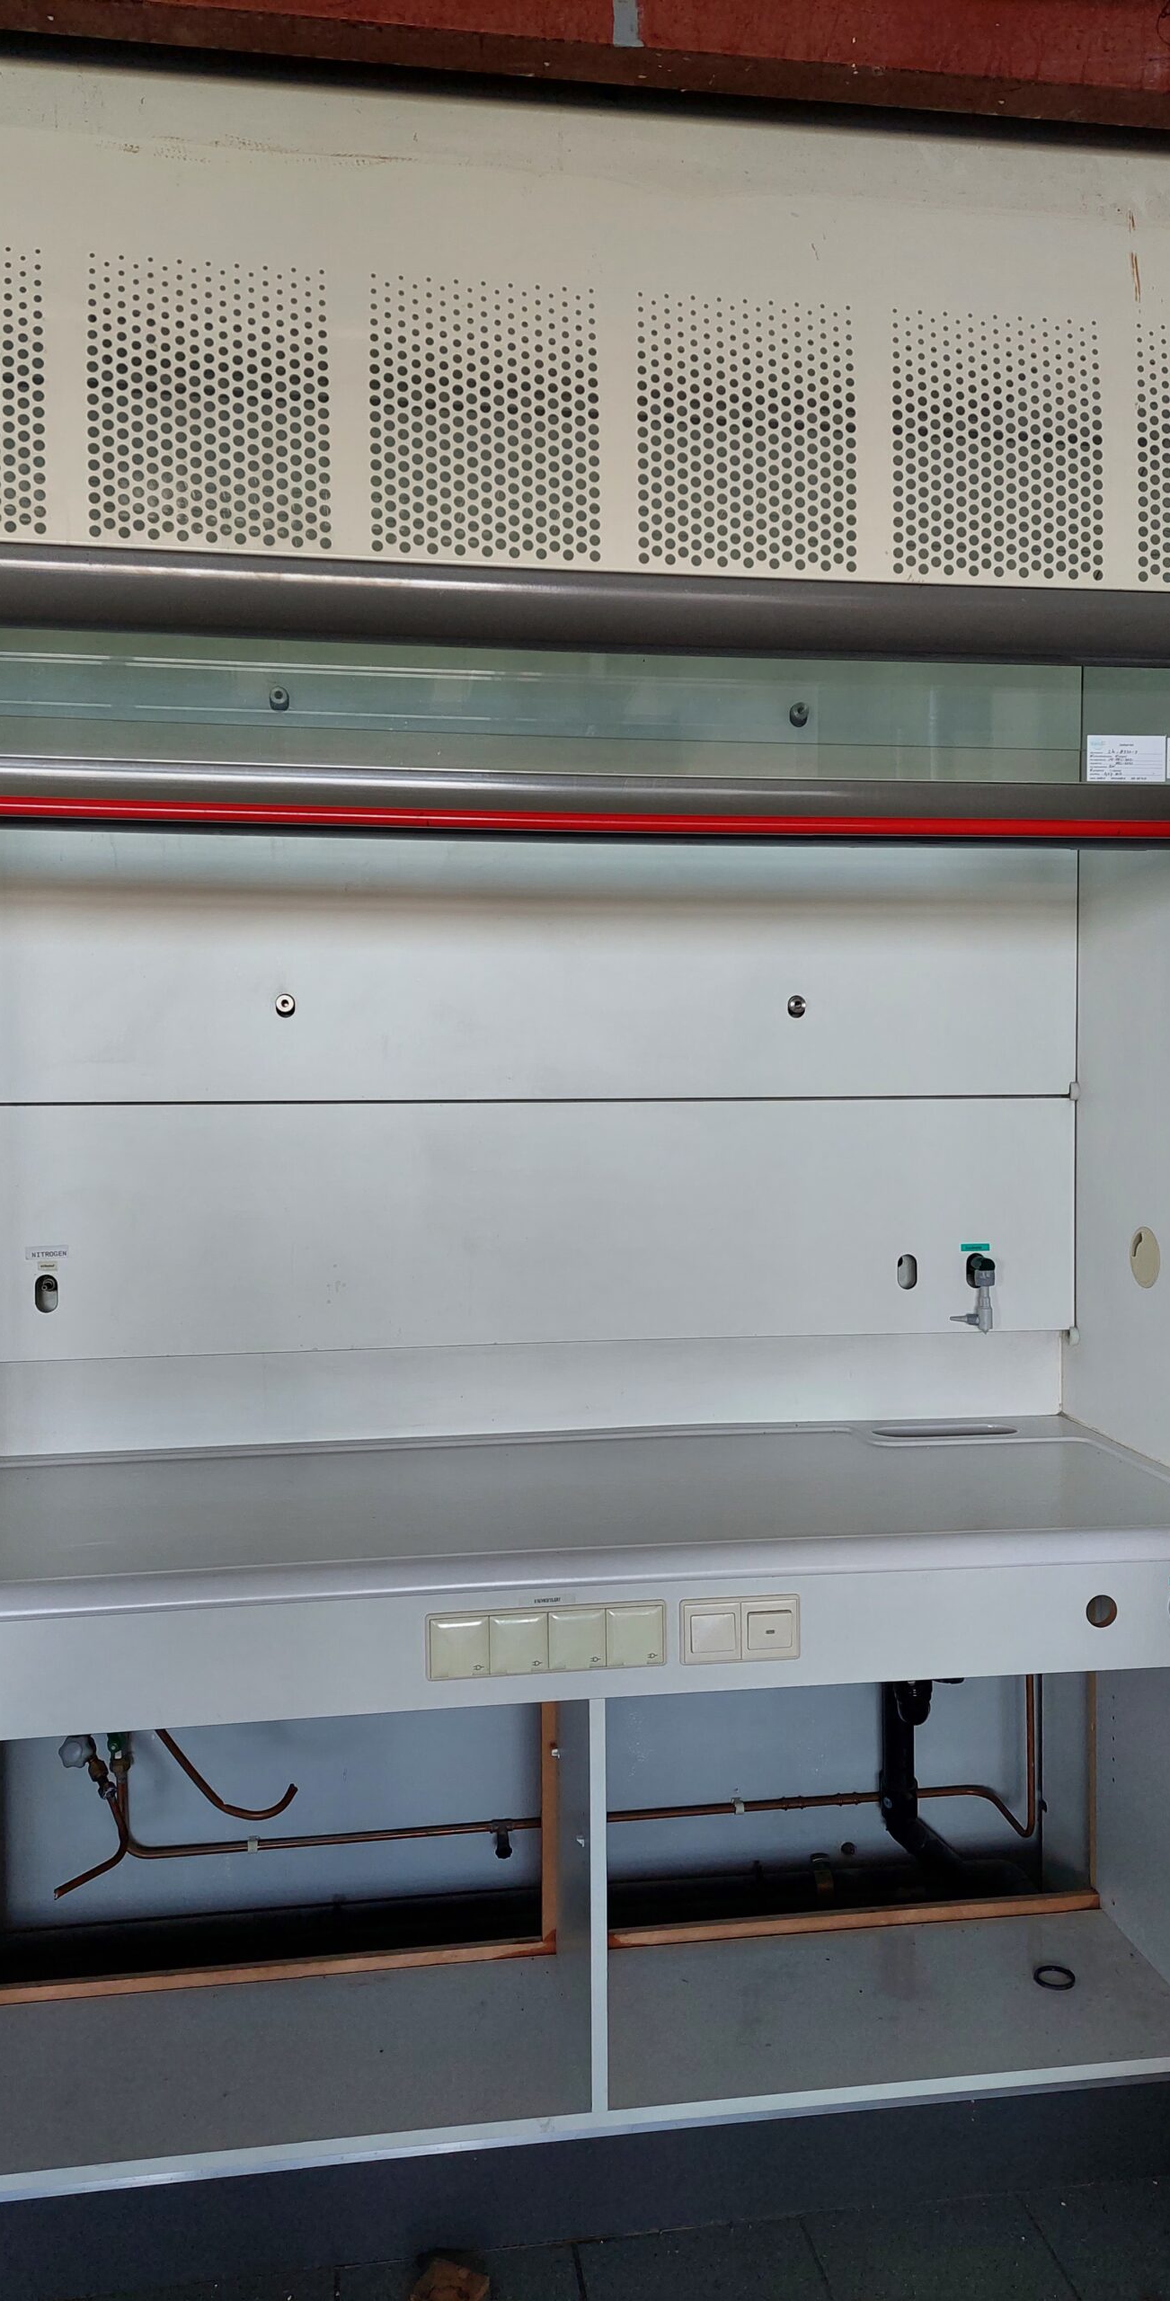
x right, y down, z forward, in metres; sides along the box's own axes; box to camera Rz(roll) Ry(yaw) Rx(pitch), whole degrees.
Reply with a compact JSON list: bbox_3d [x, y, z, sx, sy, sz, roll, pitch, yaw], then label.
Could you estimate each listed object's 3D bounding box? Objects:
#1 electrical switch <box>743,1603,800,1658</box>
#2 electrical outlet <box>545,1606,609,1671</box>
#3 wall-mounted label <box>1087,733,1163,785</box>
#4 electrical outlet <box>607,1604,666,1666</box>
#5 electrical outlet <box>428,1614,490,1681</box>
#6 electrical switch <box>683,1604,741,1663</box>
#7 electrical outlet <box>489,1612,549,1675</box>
[{"bbox_3d":[0.227,0.589,1.967,0.070,0.068,0.015,-1,2,-8],"label":"electrical switch"},{"bbox_3d":[-0.010,0.590,1.931,0.072,0.074,0.018,-1,2,-8],"label":"electrical outlet"},{"bbox_3d":[0.663,-0.479,1.953,0.102,0.055,0.003,-1,2,-8],"label":"wall-mounted label"},{"bbox_3d":[0.061,0.589,1.942,0.072,0.074,0.018,-1,2,-8],"label":"electrical outlet"},{"bbox_3d":[-0.152,0.593,1.910,0.072,0.074,0.018,-1,2,-8],"label":"electrical outlet"},{"bbox_3d":[0.154,0.590,1.956,0.071,0.069,0.015,-1,2,-8],"label":"electrical switch"},{"bbox_3d":[-0.080,0.592,1.921,0.072,0.074,0.018,-1,2,-8],"label":"electrical outlet"}]

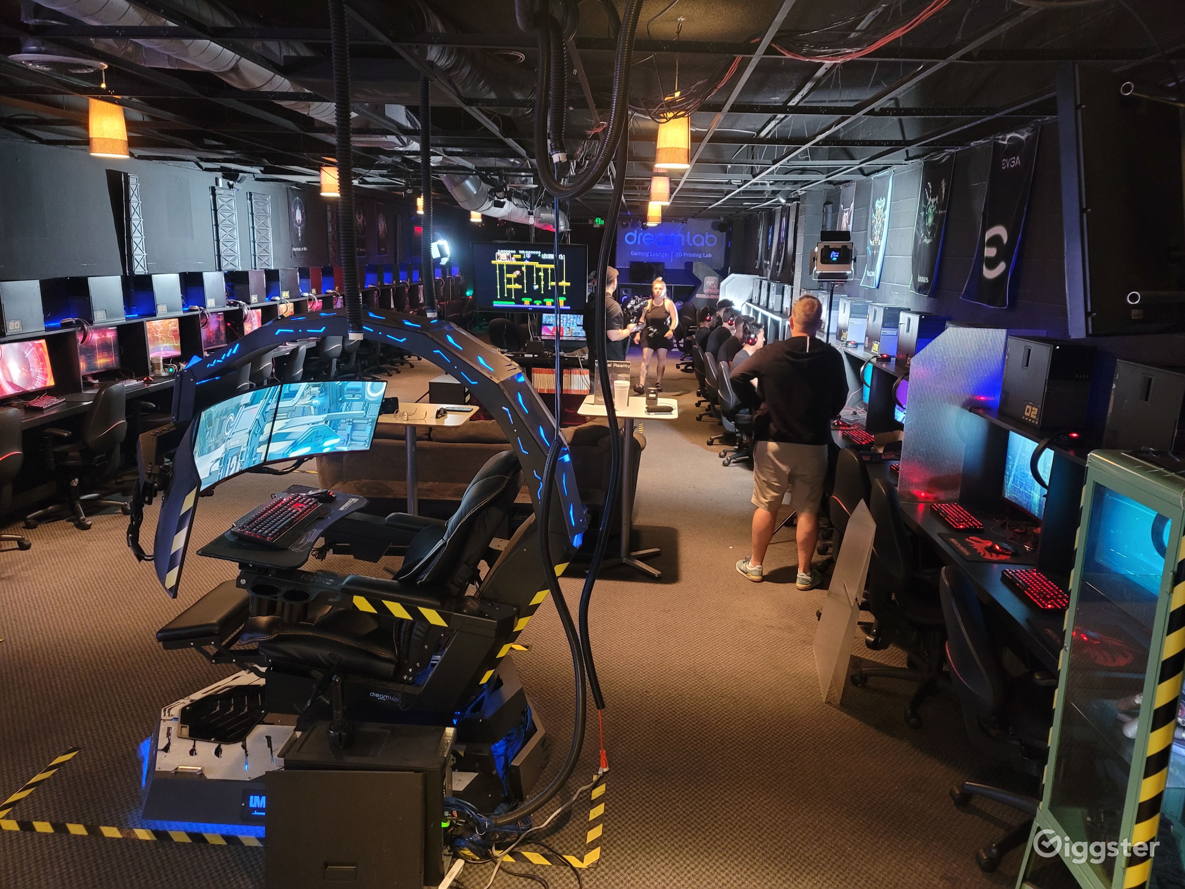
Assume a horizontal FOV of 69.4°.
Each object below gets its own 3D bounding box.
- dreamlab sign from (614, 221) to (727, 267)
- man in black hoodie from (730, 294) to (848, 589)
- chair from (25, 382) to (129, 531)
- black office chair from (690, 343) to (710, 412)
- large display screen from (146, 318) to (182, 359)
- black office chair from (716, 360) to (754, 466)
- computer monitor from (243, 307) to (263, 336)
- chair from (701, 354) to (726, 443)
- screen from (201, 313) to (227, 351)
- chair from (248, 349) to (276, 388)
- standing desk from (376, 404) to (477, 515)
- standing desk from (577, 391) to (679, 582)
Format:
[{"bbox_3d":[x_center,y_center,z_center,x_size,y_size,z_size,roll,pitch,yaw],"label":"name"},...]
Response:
[{"bbox_3d":[1.662,-4.213,18.053,2.300,1.000,0.060,2,13,3],"label":"dreamlab sign"},{"bbox_3d":[1.143,-0.014,5.069,0.670,1.740,0.400,3,13,5],"label":"man in black hoodie"},{"bbox_3d":[-3.799,0.050,6.303,0.660,1.030,0.640,3,13,7],"label":"chair"},{"bbox_3d":[1.538,-0.706,10.174,0.680,1.020,0.640,0,13,-4],"label":"black office chair"},{"bbox_3d":[-3.991,-0.978,7.947,0.050,0.345,0.550,2,13,3],"label":"large display screen"},{"bbox_3d":[1.568,-0.323,8.463,0.680,1.020,0.650,0,13,-3],"label":"black office chair"},{"bbox_3d":[-3.892,-1.385,9.738,0.050,0.345,0.550,2,13,3],"label":"computer monitor"},{"bbox_3d":[1.527,-0.488,9.197,0.680,1.020,0.640,0,13,-7],"label":"chair"},{"bbox_3d":[-3.942,-1.182,8.842,0.050,0.345,0.550,2,13,3],"label":"screen"},{"bbox_3d":[-3.636,-0.618,8.769,0.640,1.000,0.620,2,13,3],"label":"chair"},{"bbox_3d":[-1.060,0.322,5.277,0.690,1.050,0.620,2,13,3],"label":"standing desk"},{"bbox_3d":[0.228,0.273,5.608,0.630,1.050,0.630,0,13,-3],"label":"standing desk"}]

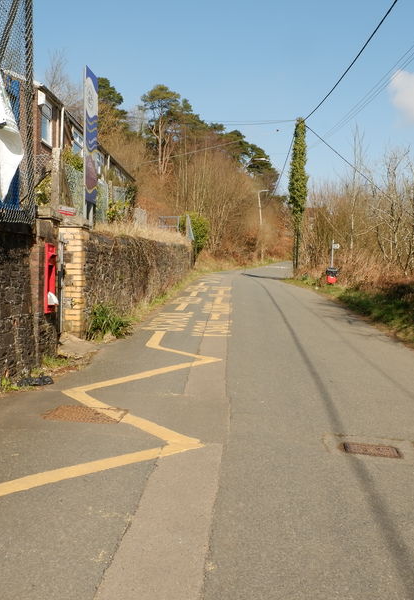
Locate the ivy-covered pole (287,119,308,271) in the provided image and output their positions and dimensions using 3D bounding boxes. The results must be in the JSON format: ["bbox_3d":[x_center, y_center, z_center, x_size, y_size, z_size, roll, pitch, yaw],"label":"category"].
[{"bbox_3d":[4.850,-5.500,32.000,1.000,8.200,1.000,1,3,-3],"label":"ivy-covered pole"}]

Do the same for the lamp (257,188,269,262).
[{"bbox_3d":[4.600,-6.170,49.000,1.050,5.900,0.300,3,3,30],"label":"lamp"}]

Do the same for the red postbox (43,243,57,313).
[{"bbox_3d":[-1.890,-0.257,7.130,0.170,0.820,0.340,1,3,3],"label":"red postbox"}]

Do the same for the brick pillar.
[{"bbox_3d":[-1.940,-0.275,8.750,0.340,1.620,0.380,1,3,3],"label":"brick pillar"}]

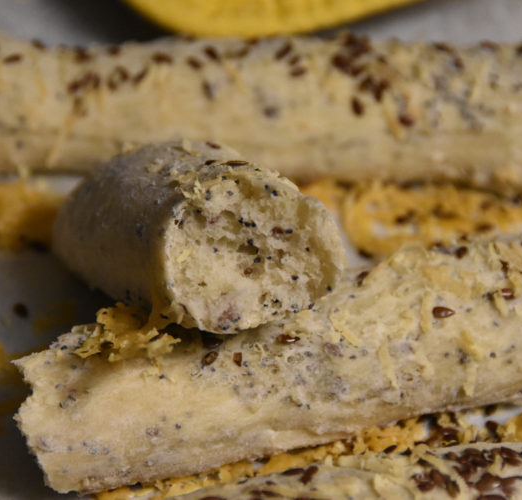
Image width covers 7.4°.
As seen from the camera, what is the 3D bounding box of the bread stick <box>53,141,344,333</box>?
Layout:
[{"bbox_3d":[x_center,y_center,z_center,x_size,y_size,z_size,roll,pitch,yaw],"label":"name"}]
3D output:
[{"bbox_3d":[-0.014,-0.003,0.810,0.035,0.033,0.065,-17,12,-22],"label":"bread stick"}]

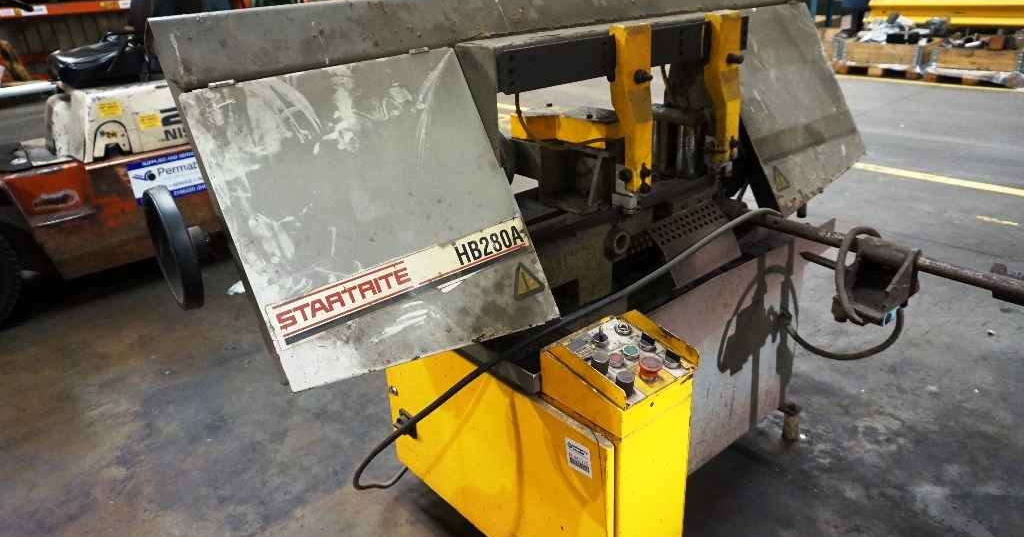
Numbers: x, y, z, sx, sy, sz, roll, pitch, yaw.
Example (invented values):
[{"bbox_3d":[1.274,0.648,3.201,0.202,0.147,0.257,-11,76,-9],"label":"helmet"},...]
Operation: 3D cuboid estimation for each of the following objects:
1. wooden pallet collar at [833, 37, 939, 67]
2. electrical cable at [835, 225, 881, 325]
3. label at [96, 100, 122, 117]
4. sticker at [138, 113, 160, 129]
[{"bbox_3d":[4.156,-2.326,7.190,1.200,0.200,0.800,-21,30,-35],"label":"wooden pallet collar"},{"bbox_3d":[0.795,0.016,1.570,0.090,0.200,0.075,-22,30,-36],"label":"electrical cable"},{"bbox_3d":[-1.751,-0.695,2.973,0.090,0.061,0.005,-22,30,-36],"label":"label"},{"bbox_3d":[-1.639,-0.663,3.092,0.088,0.058,0.005,-22,30,-36],"label":"sticker"}]

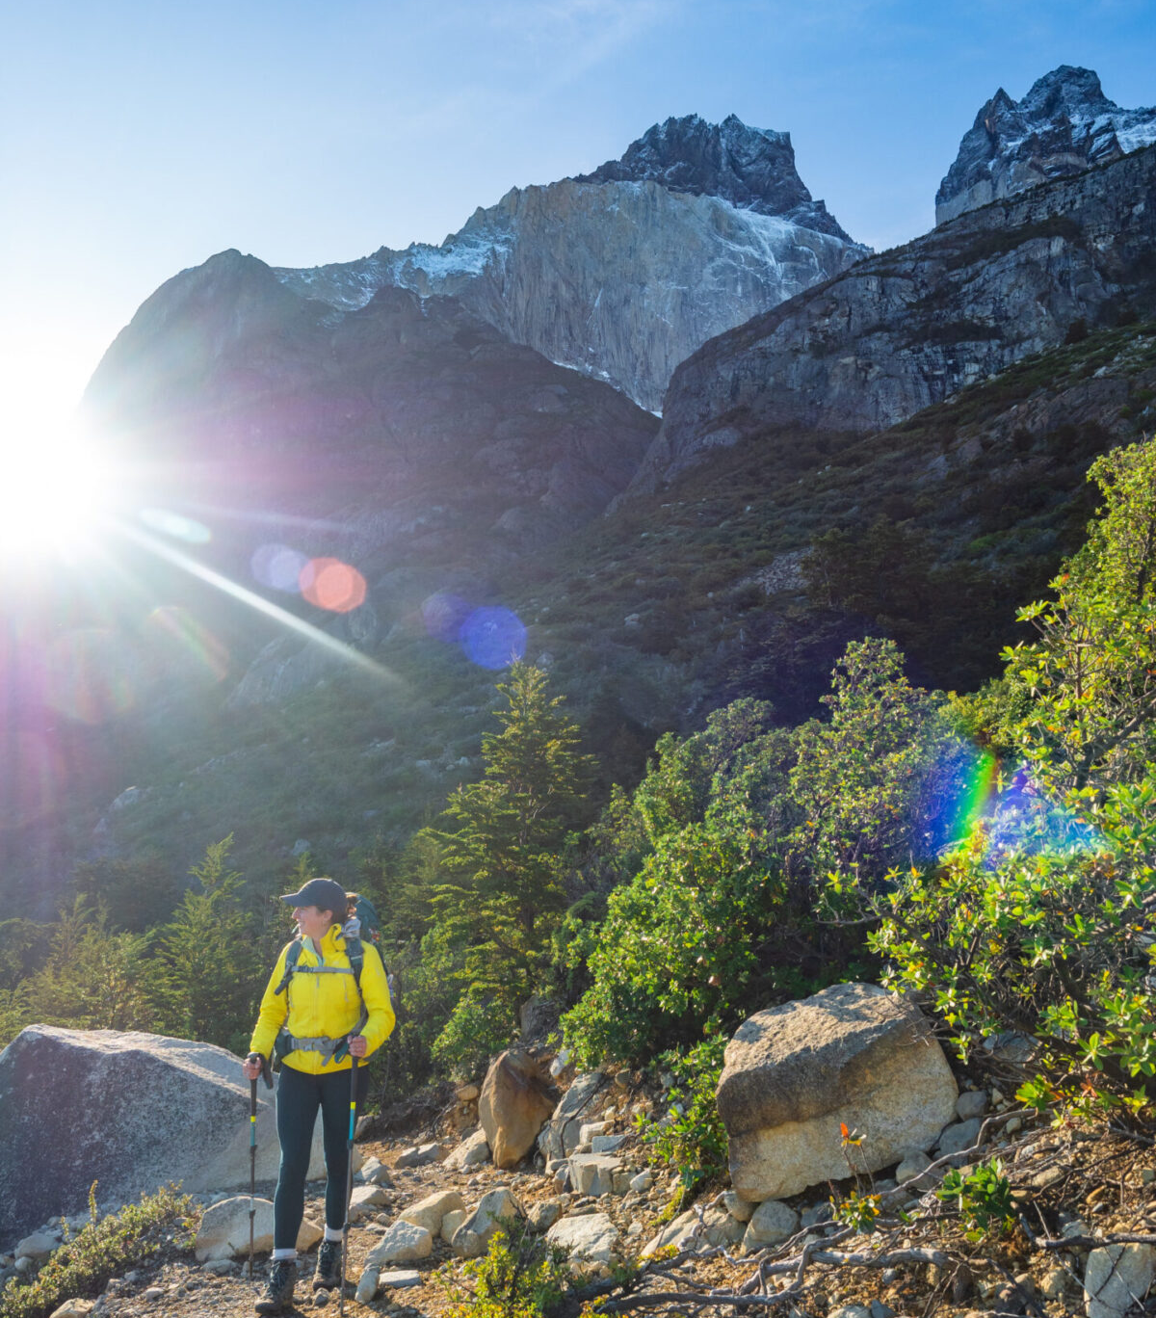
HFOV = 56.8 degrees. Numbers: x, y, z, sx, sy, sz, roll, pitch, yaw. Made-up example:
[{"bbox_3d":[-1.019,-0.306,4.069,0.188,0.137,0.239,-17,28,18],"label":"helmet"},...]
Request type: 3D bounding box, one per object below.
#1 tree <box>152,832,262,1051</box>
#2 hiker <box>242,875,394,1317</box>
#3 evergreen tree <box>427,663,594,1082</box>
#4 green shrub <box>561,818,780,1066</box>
[{"bbox_3d":[-3.880,3.019,11.115,1.246,2.315,1.246,4,-13,-18],"label":"tree"},{"bbox_3d":[-1.117,1.826,4.659,0.600,1.720,0.600,-3,-12,13],"label":"hiker"},{"bbox_3d":[-0.624,1.829,9.732,1.522,3.681,1.522,1,-12,-4],"label":"evergreen tree"},{"bbox_3d":[0.672,2.031,7.747,1.549,1.732,1.549,-1,-12,5],"label":"green shrub"}]

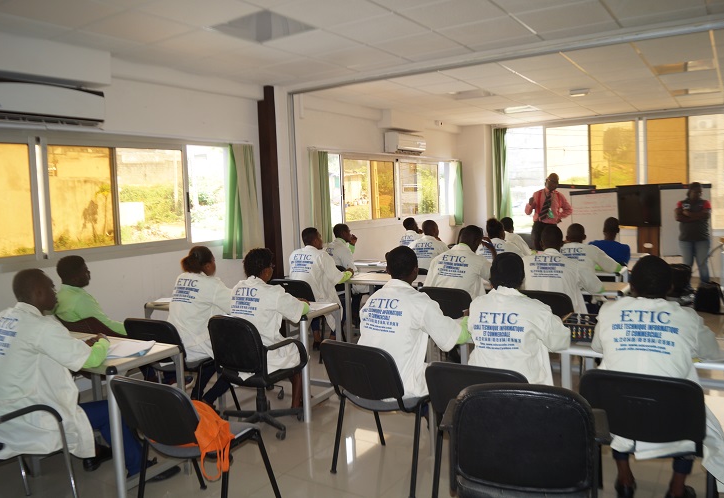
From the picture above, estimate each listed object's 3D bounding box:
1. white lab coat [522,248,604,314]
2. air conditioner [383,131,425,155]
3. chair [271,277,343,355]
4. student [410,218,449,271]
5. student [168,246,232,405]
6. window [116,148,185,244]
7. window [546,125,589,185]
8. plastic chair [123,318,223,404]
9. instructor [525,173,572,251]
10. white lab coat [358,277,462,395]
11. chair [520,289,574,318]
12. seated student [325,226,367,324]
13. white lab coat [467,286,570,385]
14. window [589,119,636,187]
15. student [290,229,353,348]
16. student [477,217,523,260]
[{"bbox_3d":[1.651,0.324,4.714,0.580,0.680,0.520,2,7,34],"label":"white lab coat"},{"bbox_3d":[0.707,-1.676,9.000,0.220,0.300,0.920,2,7,34],"label":"air conditioner"},{"bbox_3d":[-0.496,0.678,5.610,0.520,0.800,0.560,2,7,34],"label":"chair"},{"bbox_3d":[0.838,0.319,6.392,0.520,1.270,0.780,2,7,34],"label":"student"},{"bbox_3d":[-1.187,0.585,4.150,0.500,1.240,0.760,1,7,32],"label":"student"},{"bbox_3d":[-1.992,-0.504,5.367,0.080,0.940,0.820,2,7,34],"label":"window"},{"bbox_3d":[3.813,-1.291,10.471,0.800,1.920,0.100,2,7,34],"label":"window"},{"bbox_3d":[-1.208,0.828,3.929,0.530,0.800,0.580,2,7,34],"label":"plastic chair"},{"bbox_3d":[2.547,-0.150,7.611,0.600,1.750,0.380,-1,6,15],"label":"instructor"},{"bbox_3d":[0.277,0.498,3.259,0.570,0.680,0.500,2,7,34],"label":"white lab coat"},{"bbox_3d":[1.534,0.706,4.595,0.530,0.810,0.560,2,7,34],"label":"chair"},{"bbox_3d":[-0.134,0.323,6.376,0.500,1.250,0.720,3,7,41],"label":"seated student"},{"bbox_3d":[0.785,0.510,2.849,0.520,0.670,0.480,2,7,34],"label":"white lab coat"},{"bbox_3d":[4.412,-1.281,9.908,0.800,1.860,0.060,2,7,34],"label":"window"},{"bbox_3d":[-0.406,0.410,5.590,0.530,1.250,0.760,2,7,34],"label":"student"},{"bbox_3d":[1.613,0.276,6.657,0.510,1.260,0.800,2,7,31],"label":"student"}]

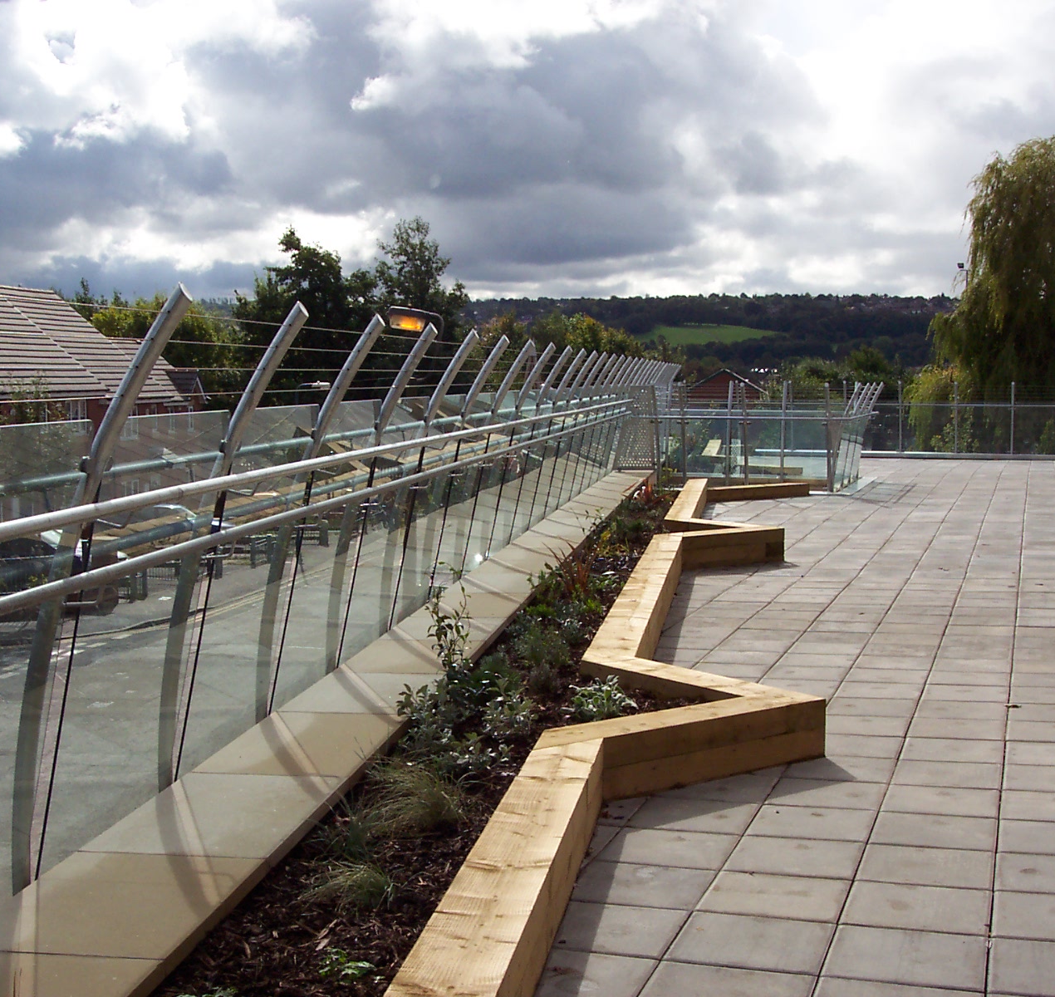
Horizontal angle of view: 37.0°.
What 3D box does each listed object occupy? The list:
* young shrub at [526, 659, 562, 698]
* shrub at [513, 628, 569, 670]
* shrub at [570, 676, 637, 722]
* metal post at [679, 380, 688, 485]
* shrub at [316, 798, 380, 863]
[{"bbox_3d":[0.083,0.872,7.620,0.175,0.180,0.170,-1,4,0],"label":"young shrub"},{"bbox_3d":[0.075,0.797,8.300,0.300,0.240,0.290,-1,4,0],"label":"shrub"},{"bbox_3d":[0.347,0.902,7.070,0.300,0.190,0.290,-1,4,0],"label":"shrub"},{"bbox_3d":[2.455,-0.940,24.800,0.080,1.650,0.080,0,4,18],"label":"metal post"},{"bbox_3d":[-0.572,1.055,5.030,0.210,0.200,0.210,-1,4,0],"label":"shrub"}]

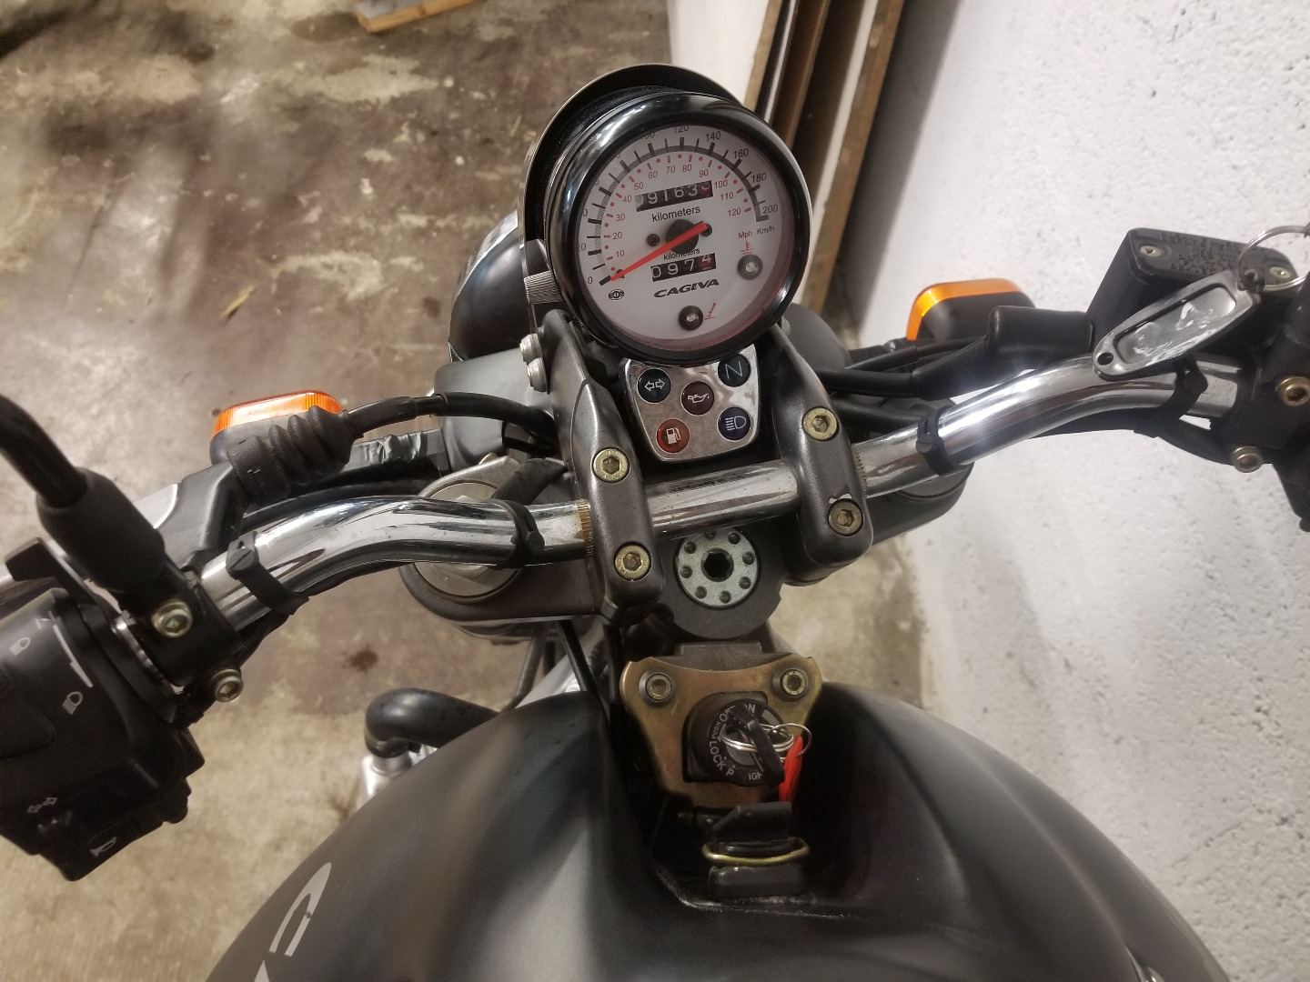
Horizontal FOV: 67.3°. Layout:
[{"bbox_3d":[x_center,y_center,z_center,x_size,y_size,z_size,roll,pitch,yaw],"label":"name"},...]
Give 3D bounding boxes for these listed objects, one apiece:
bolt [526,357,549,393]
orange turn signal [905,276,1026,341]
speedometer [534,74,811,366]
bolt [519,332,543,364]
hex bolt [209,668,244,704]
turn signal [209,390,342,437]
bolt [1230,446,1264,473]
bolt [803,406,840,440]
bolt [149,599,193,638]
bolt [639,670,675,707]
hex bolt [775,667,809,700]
[{"bbox_3d":[-0.045,-0.044,0.377,0.007,0.013,0.013,-11,80,-9],"label":"bolt"},{"bbox_3d":[0.167,-0.083,0.521,0.064,0.042,0.038,-11,55,-12],"label":"orange turn signal"},{"bbox_3d":[0.003,-0.108,0.385,0.097,0.097,0.065,-11,27,-8],"label":"speedometer"},{"bbox_3d":[-0.049,-0.056,0.388,0.007,0.013,0.013,-11,80,-9],"label":"bolt"},{"bbox_3d":[-0.135,0.061,0.310,0.011,0.011,0.008,-19,27,-25],"label":"hex bolt"},{"bbox_3d":[-0.173,-0.015,0.466,0.064,0.042,0.038,-11,55,-12],"label":"turn signal"},{"bbox_3d":[0.207,-0.011,0.345,0.011,0.011,0.008,-1,25,13],"label":"bolt"},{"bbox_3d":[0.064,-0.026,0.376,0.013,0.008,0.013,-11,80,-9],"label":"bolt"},{"bbox_3d":[-0.141,0.037,0.288,0.011,0.011,0.008,-20,26,-27],"label":"bolt"},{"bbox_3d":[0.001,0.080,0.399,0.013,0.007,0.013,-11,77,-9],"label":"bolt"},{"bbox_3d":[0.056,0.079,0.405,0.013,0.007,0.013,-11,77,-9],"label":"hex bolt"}]

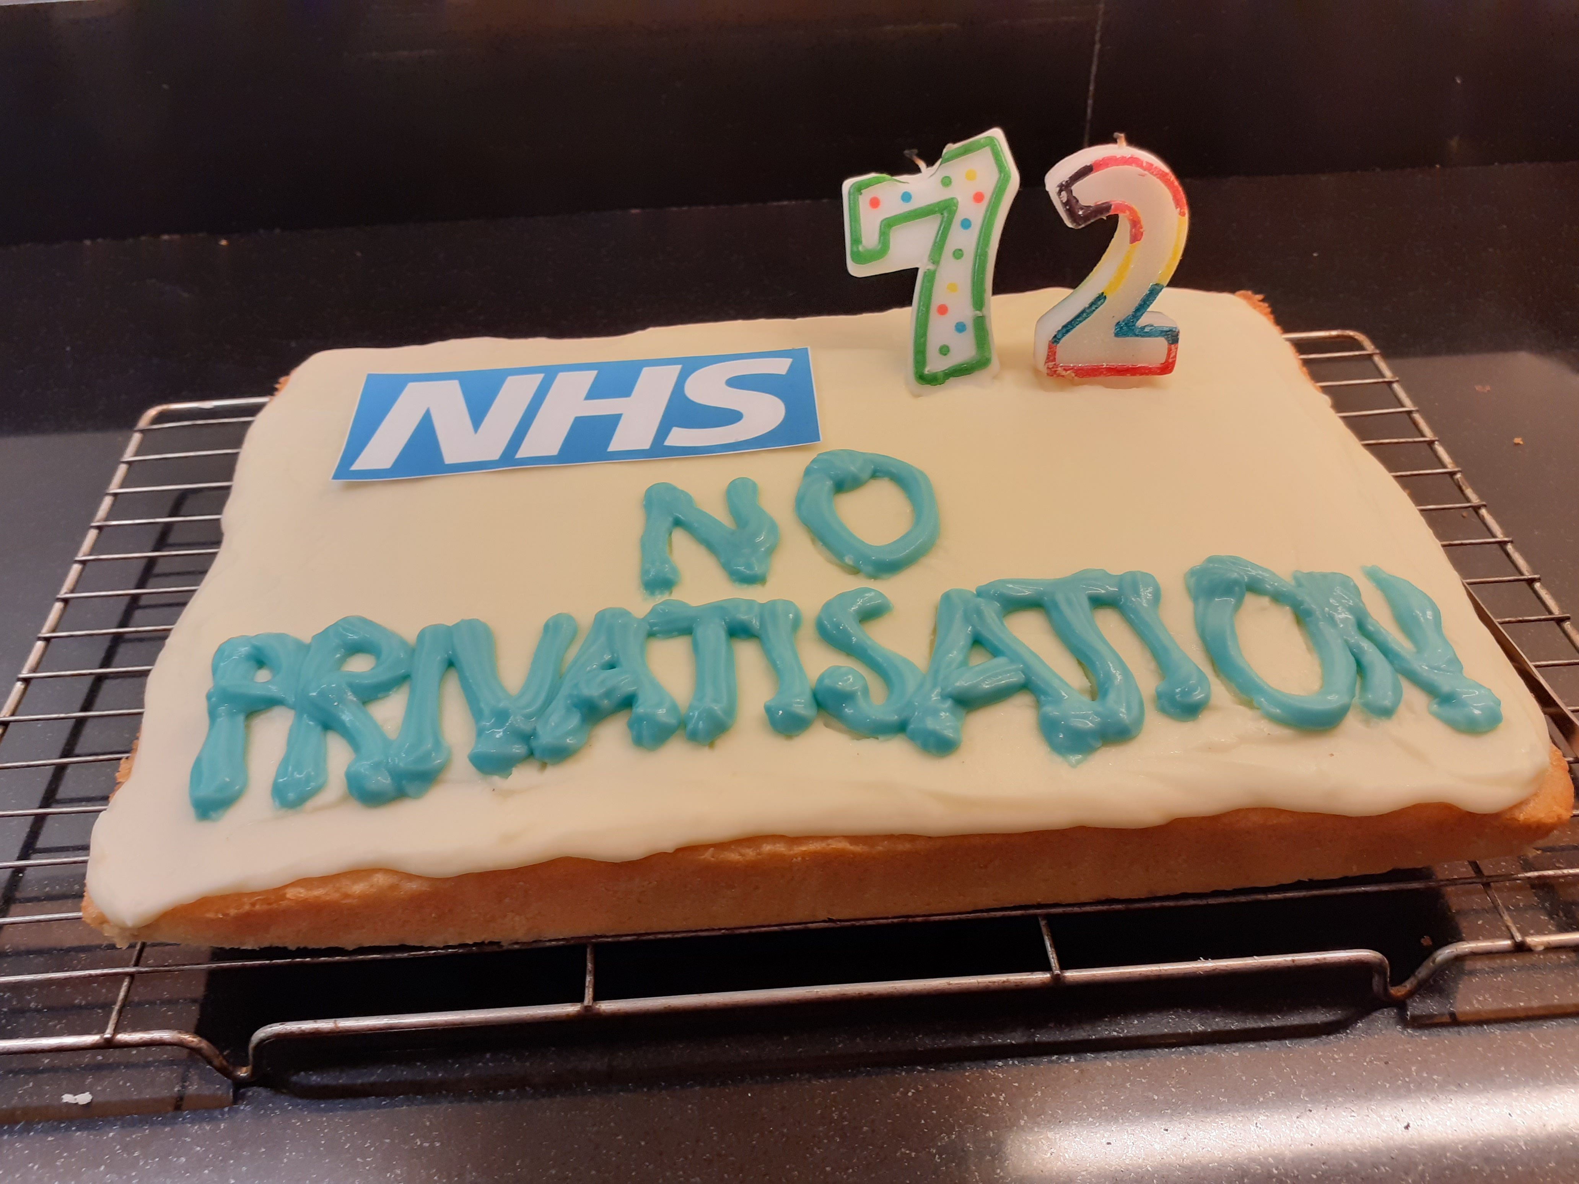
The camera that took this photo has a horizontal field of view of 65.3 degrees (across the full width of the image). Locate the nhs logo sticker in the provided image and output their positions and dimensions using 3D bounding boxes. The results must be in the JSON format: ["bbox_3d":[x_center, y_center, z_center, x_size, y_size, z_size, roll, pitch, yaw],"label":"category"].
[{"bbox_3d":[-0.067,-0.060,0.400,0.150,0.003,0.055,-4,44,-1],"label":"nhs logo sticker"}]

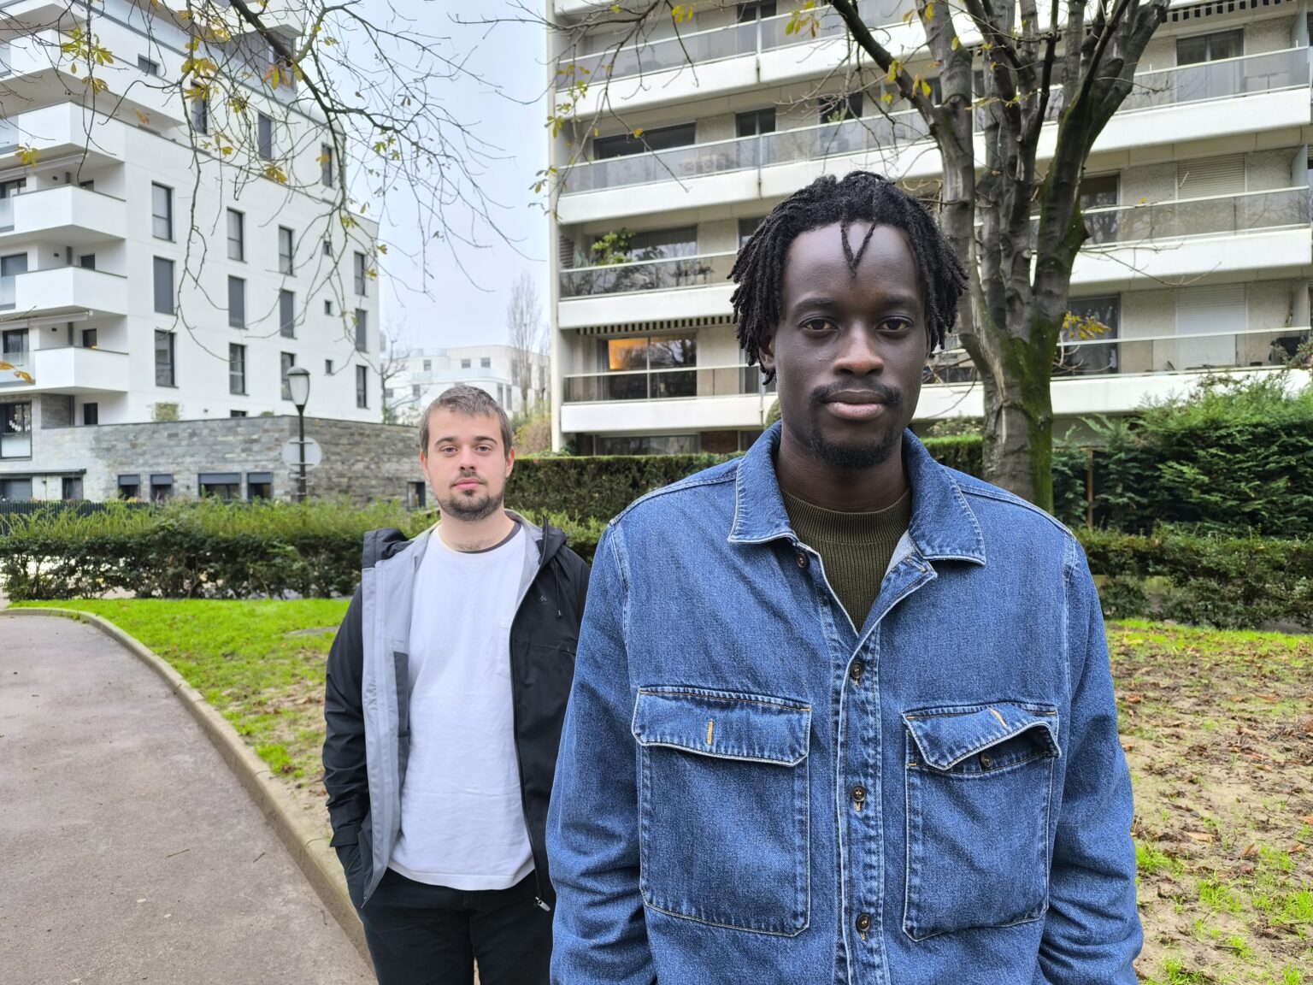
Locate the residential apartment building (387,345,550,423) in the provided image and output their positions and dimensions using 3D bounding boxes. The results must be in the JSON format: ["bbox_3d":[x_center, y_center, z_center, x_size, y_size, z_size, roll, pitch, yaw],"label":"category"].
[{"bbox_3d":[-21.566,-6.974,98.950,20.000,16.000,13.000,0,0,21],"label":"residential apartment building"}]

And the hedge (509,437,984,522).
[{"bbox_3d":[1.205,0.350,14.803,8.700,2.150,0.950,0,0,21],"label":"hedge"}]

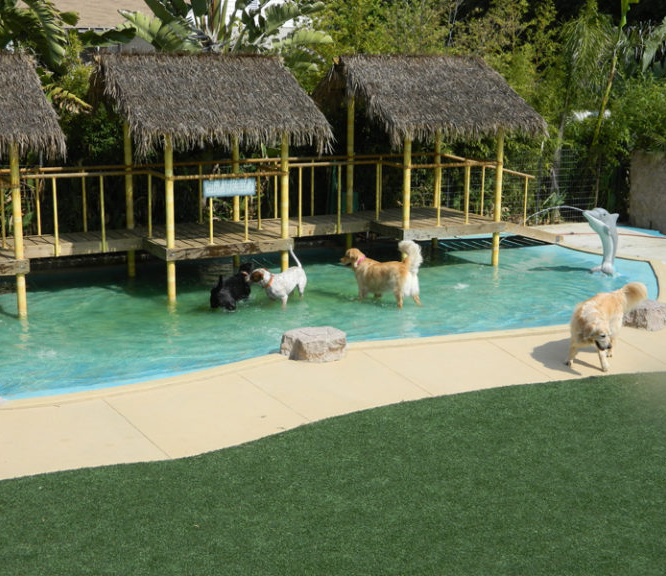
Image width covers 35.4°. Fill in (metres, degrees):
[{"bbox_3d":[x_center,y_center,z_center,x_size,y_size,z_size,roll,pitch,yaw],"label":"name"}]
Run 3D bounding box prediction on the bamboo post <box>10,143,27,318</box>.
[{"bbox_3d":[-3.173,-0.555,10.535,0.086,1.876,0.086,1,12,0],"label":"bamboo post"}]

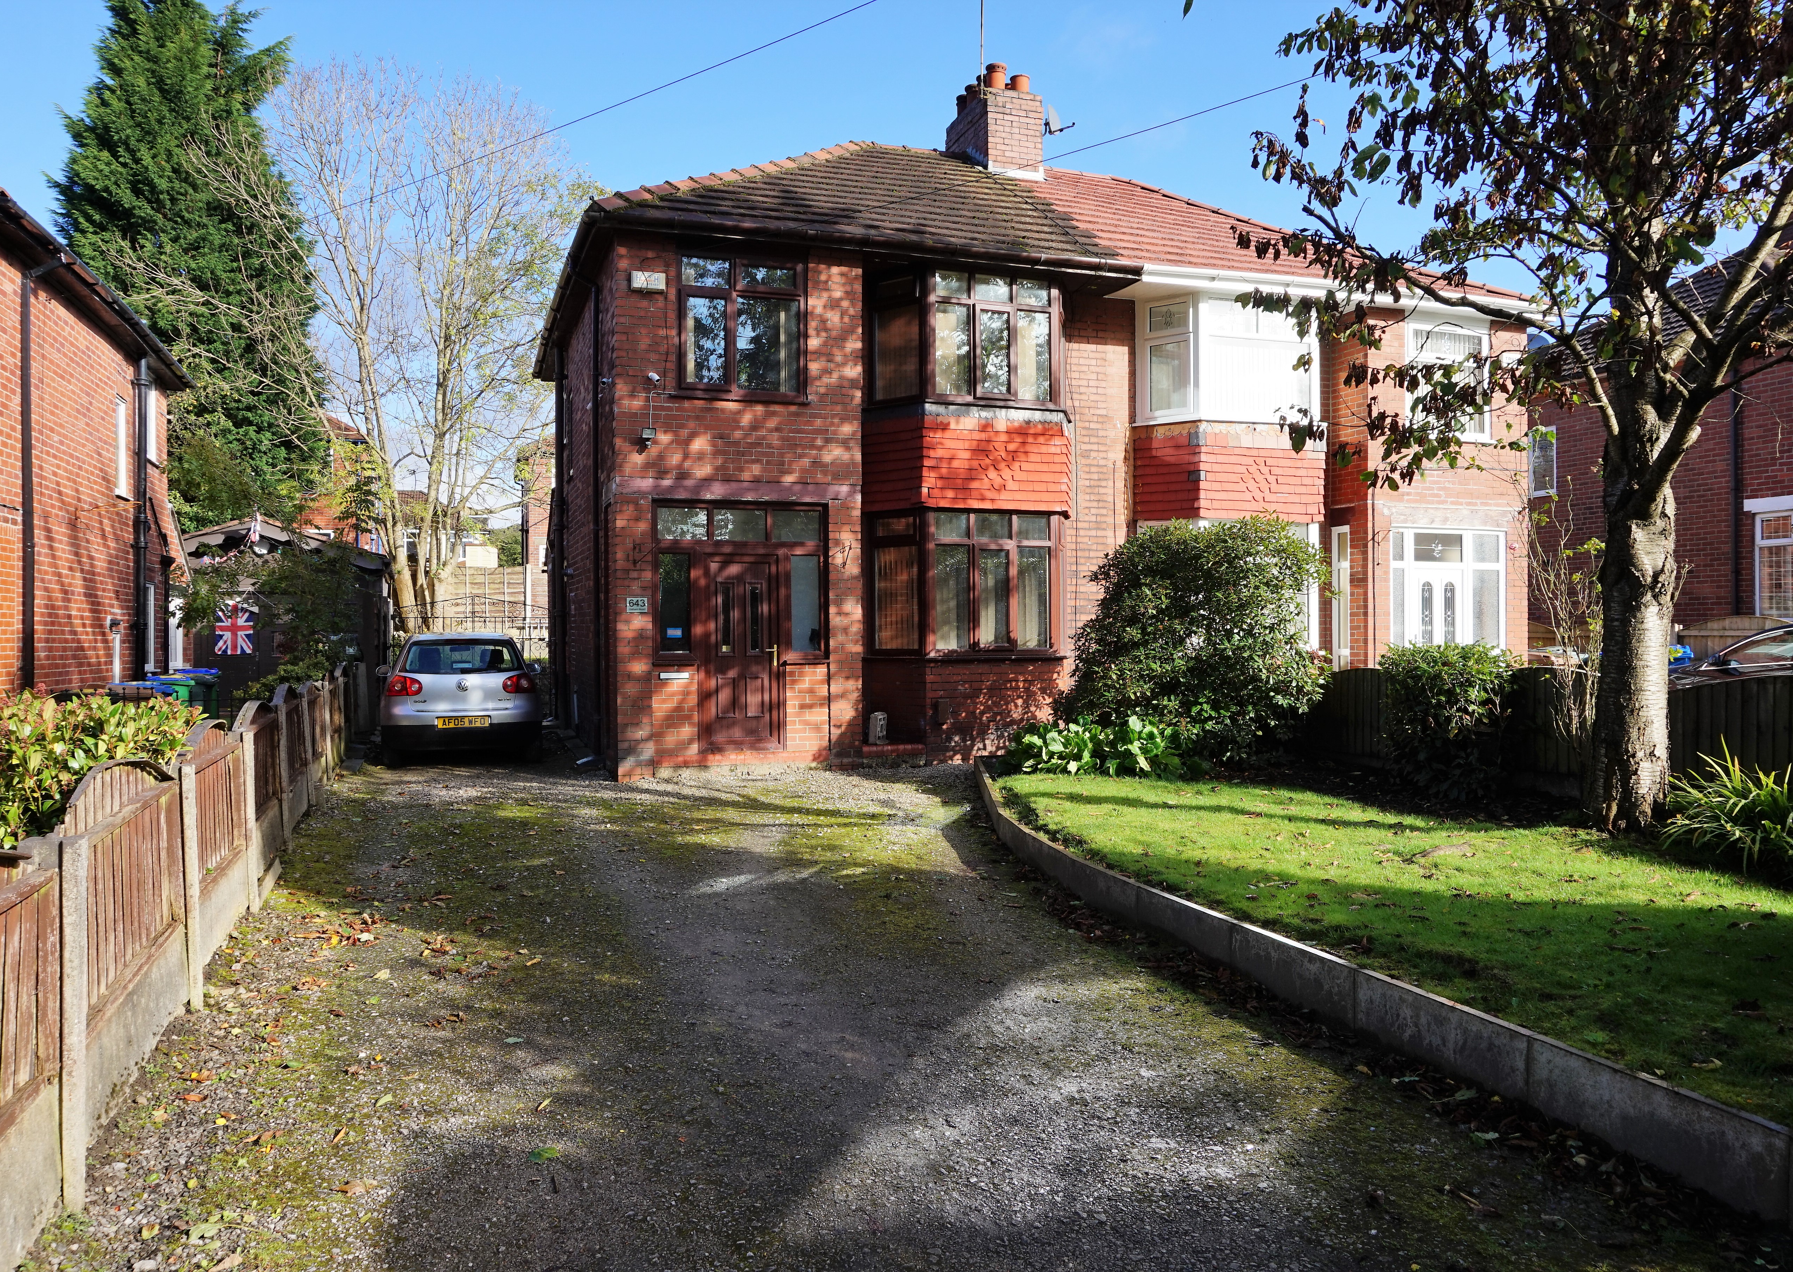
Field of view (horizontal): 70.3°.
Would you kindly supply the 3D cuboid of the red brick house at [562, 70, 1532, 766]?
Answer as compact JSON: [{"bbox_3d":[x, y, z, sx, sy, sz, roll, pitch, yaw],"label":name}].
[{"bbox_3d":[1.384,-3.361,18.317,12.140,9.510,8.200,-1,0,-19],"label":"red brick house"}]

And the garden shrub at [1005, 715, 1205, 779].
[{"bbox_3d":[1.799,0.916,11.000,1.700,0.500,0.850,0,0,0],"label":"garden shrub"}]

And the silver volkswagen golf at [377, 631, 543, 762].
[{"bbox_3d":[-5.428,0.698,15.882,1.780,1.480,4.200,-1,0,-19],"label":"silver volkswagen golf"}]

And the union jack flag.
[{"bbox_3d":[-10.805,-0.115,20.799,0.551,0.878,0.030,-1,0,-19],"label":"union jack flag"}]

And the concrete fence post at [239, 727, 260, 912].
[{"bbox_3d":[-3.592,1.012,7.050,0.100,1.000,0.100,-1,0,-19],"label":"concrete fence post"}]

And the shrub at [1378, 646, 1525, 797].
[{"bbox_3d":[4.111,0.582,9.450,1.000,1.140,0.920,-1,0,-19],"label":"shrub"}]

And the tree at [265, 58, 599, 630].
[{"bbox_3d":[-9.102,-5.175,25.000,6.600,12.200,6.200,-1,0,-19],"label":"tree"}]

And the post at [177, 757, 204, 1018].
[{"bbox_3d":[-2.921,1.031,5.250,0.100,1.010,0.100,-1,0,-19],"label":"post"}]

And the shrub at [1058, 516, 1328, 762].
[{"bbox_3d":[2.747,0.003,11.800,2.450,2.280,2.200,-1,0,-19],"label":"shrub"}]

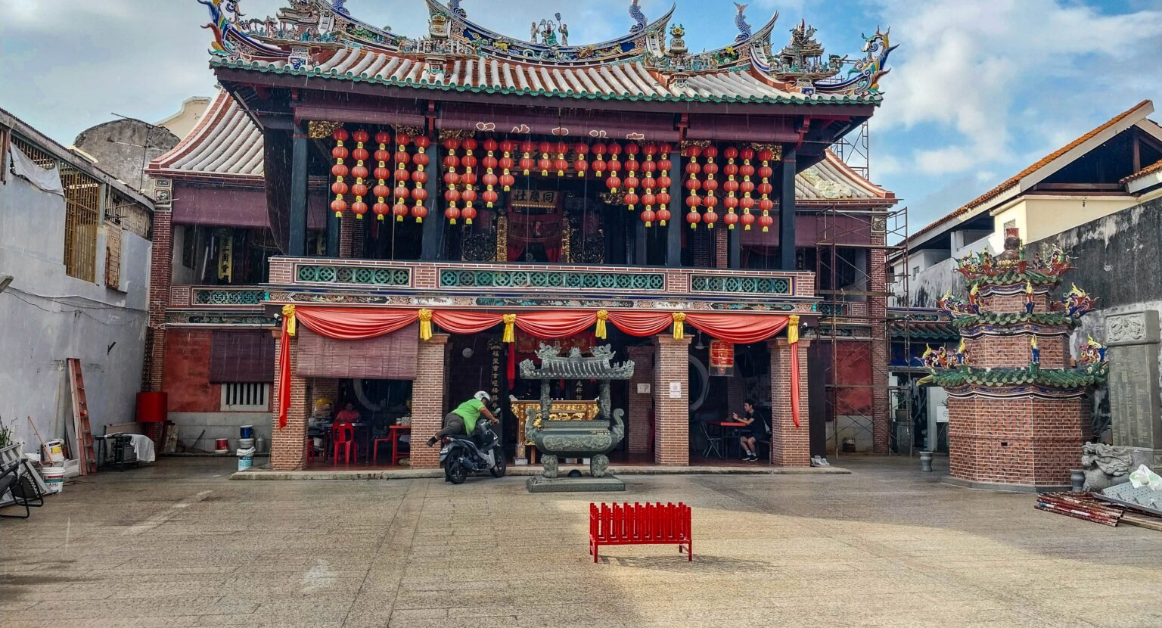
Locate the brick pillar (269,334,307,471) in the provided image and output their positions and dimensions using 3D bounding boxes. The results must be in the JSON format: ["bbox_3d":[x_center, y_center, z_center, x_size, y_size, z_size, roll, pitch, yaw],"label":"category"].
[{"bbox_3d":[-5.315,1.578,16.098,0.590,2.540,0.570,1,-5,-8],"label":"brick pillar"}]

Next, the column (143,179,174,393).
[{"bbox_3d":[-9.726,-0.015,20.199,0.390,6.258,0.390,1,-5,-8],"label":"column"}]

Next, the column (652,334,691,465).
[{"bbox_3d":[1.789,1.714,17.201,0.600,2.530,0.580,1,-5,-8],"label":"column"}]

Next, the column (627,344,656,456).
[{"bbox_3d":[1.430,2.067,21.053,0.530,2.540,0.530,1,-5,-8],"label":"column"}]

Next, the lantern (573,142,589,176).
[{"bbox_3d":[0.004,-3.080,17.363,0.290,0.678,0.290,1,-5,-8],"label":"lantern"}]

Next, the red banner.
[{"bbox_3d":[-0.547,1.038,16.314,9.750,2.240,0.320,1,-5,-8],"label":"red banner"}]

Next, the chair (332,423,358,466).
[{"bbox_3d":[-4.483,2.482,16.593,0.460,0.830,0.500,1,-5,-2],"label":"chair"}]

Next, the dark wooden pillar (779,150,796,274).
[{"bbox_3d":[4.349,-1.998,18.249,0.260,2.911,0.260,1,-5,-8],"label":"dark wooden pillar"}]

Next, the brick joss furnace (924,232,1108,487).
[{"bbox_3d":[7.426,0.719,14.946,2.620,4.340,2.620,1,-5,-8],"label":"brick joss furnace"}]

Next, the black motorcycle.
[{"bbox_3d":[-1.836,2.350,15.219,0.700,1.100,1.900,-2,-5,29],"label":"black motorcycle"}]

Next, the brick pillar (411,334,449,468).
[{"bbox_3d":[-2.930,1.666,16.868,0.660,2.526,0.660,1,-5,-8],"label":"brick pillar"}]

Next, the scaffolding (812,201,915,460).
[{"bbox_3d":[6.924,0.422,21.343,2.000,6.080,1.020,1,-5,-8],"label":"scaffolding"}]

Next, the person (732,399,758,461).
[{"bbox_3d":[3.572,2.488,18.800,0.700,1.315,0.470,3,-5,-28],"label":"person"}]

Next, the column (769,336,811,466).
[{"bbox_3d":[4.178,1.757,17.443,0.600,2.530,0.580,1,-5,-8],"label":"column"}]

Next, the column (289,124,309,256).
[{"bbox_3d":[-5.289,-2.105,16.449,0.290,2.950,0.290,1,-5,-8],"label":"column"}]

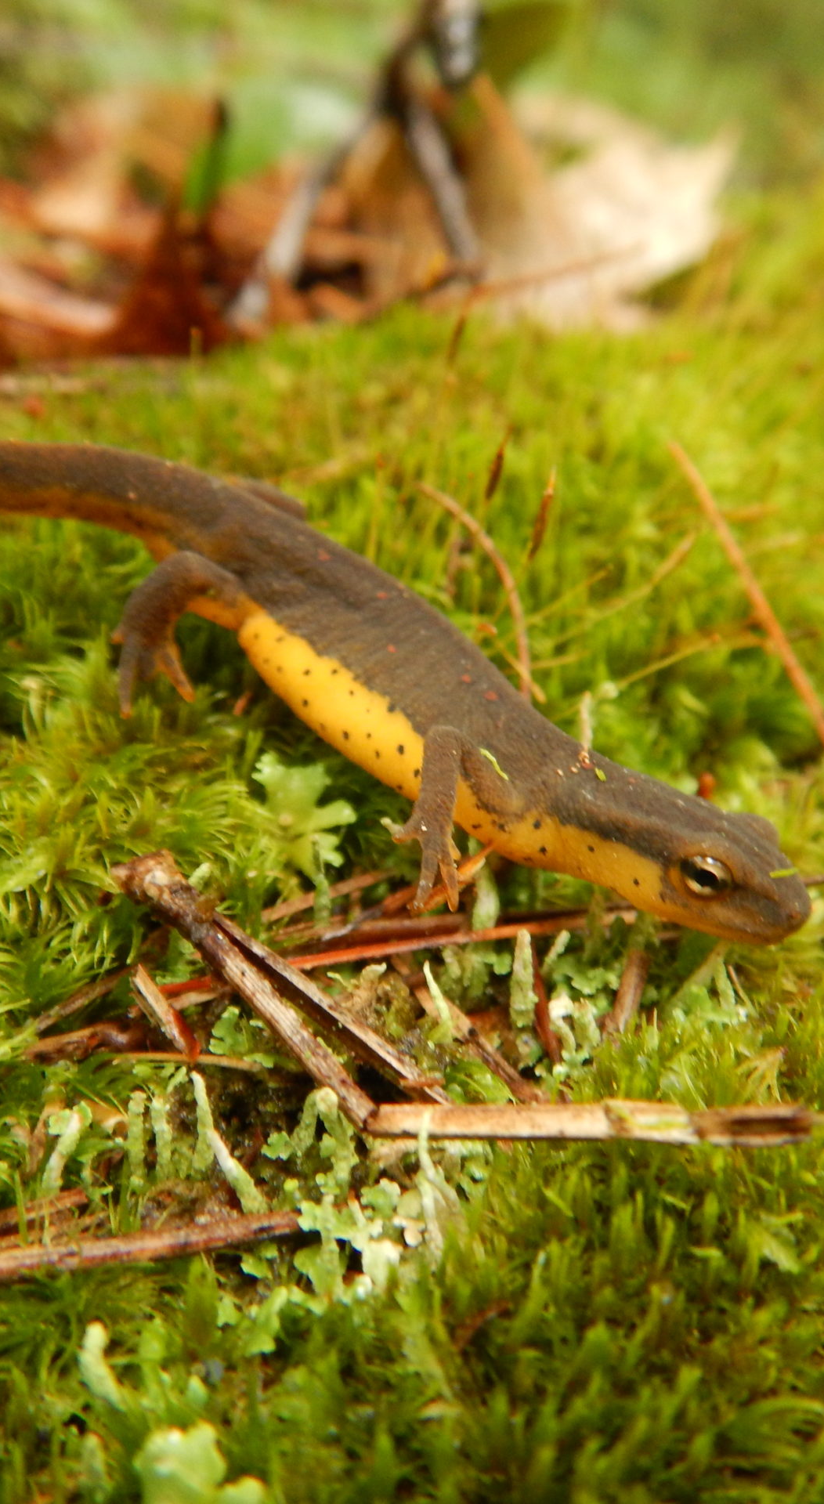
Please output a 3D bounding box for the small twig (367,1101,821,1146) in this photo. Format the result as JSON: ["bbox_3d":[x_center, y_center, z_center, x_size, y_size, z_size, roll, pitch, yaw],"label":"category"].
[{"bbox_3d":[0.008,0.016,0.059,0.019,0.001,0.001,1,39,1],"label":"small twig"}]

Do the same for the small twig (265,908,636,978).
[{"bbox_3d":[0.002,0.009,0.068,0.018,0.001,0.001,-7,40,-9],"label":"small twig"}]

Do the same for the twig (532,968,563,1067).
[{"bbox_3d":[0.006,0.012,0.064,0.001,0.001,0.006,-5,39,-6],"label":"twig"}]

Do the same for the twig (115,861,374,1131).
[{"bbox_3d":[-0.008,0.010,0.063,0.002,0.002,0.019,-28,49,-31],"label":"twig"}]

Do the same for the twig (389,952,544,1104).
[{"bbox_3d":[0.002,0.013,0.064,0.001,0.001,0.011,-25,45,-27],"label":"twig"}]

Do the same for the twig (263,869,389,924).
[{"bbox_3d":[-0.004,0.007,0.069,0.006,0.001,0.001,-20,42,-21],"label":"twig"}]

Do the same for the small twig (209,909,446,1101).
[{"bbox_3d":[-0.004,0.011,0.064,0.015,0.001,0.001,32,49,33],"label":"small twig"}]

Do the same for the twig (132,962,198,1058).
[{"bbox_3d":[-0.011,0.012,0.063,0.001,0.001,0.005,-21,46,-25],"label":"twig"}]

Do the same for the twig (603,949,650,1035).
[{"bbox_3d":[0.010,0.011,0.064,0.001,0.001,0.005,12,43,15],"label":"twig"}]

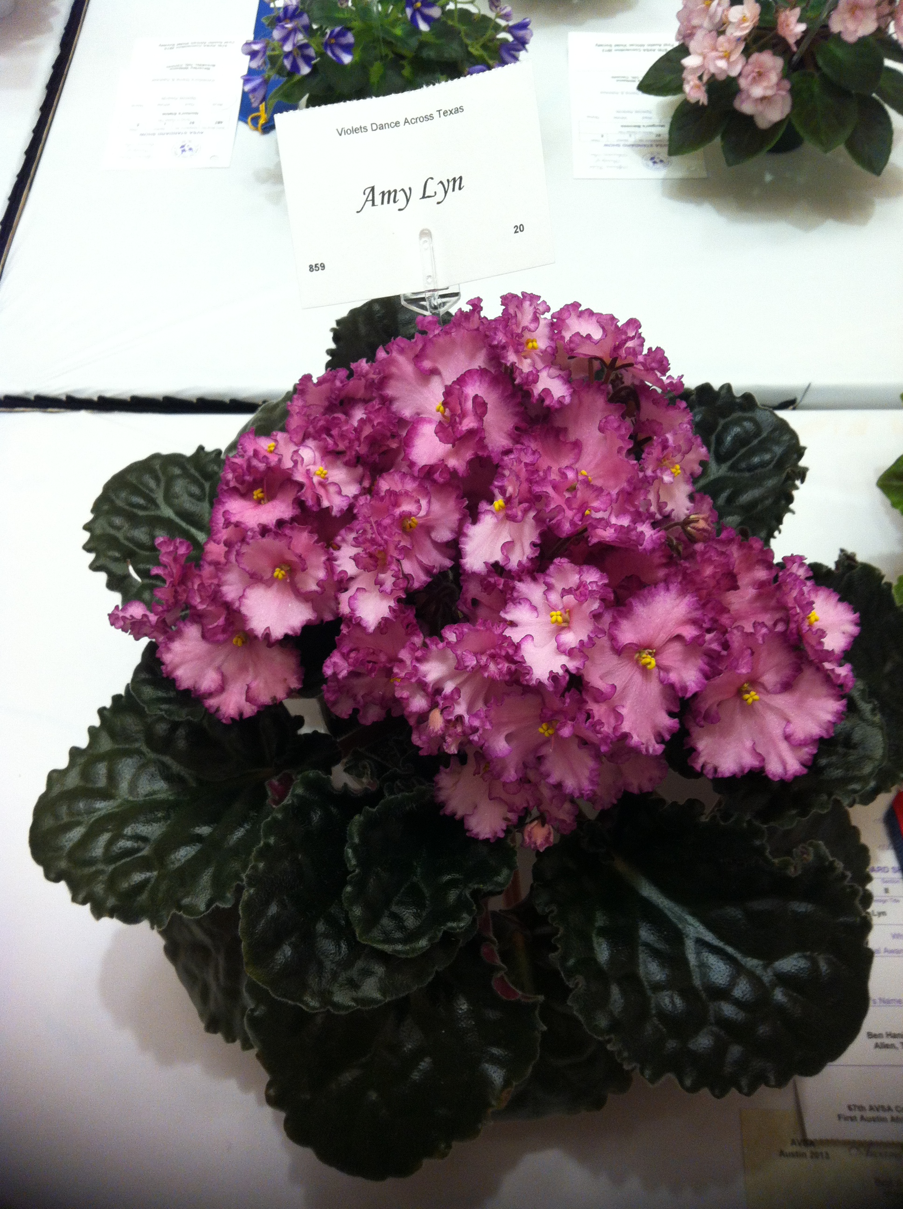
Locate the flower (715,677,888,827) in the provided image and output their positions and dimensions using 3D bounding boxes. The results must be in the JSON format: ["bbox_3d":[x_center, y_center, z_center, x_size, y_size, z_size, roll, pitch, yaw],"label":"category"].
[{"bbox_3d":[0.110,0.048,0.392,0.060,0.028,0.049,4,63,-10],"label":"flower"}]

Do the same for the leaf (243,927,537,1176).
[{"bbox_3d":[-0.021,0.140,0.393,0.097,0.030,0.081,15,82,4],"label":"leaf"}]

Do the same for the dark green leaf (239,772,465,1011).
[{"bbox_3d":[-0.028,0.091,0.378,0.071,0.030,0.074,23,77,10],"label":"dark green leaf"}]

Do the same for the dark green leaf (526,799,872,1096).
[{"bbox_3d":[0.078,0.101,0.382,0.106,0.028,0.108,-40,81,-20],"label":"dark green leaf"}]

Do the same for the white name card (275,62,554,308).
[{"bbox_3d":[-0.015,-0.164,0.478,0.103,0.008,0.077,-7,90,10],"label":"white name card"}]

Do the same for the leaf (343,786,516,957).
[{"bbox_3d":[-0.008,0.081,0.360,0.050,0.025,0.047,16,72,8],"label":"leaf"}]

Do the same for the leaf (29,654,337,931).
[{"bbox_3d":[-0.090,0.060,0.414,0.109,0.030,0.095,-17,61,6],"label":"leaf"}]

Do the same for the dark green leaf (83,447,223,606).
[{"bbox_3d":[-0.108,-0.027,0.471,0.072,0.028,0.077,18,69,21],"label":"dark green leaf"}]

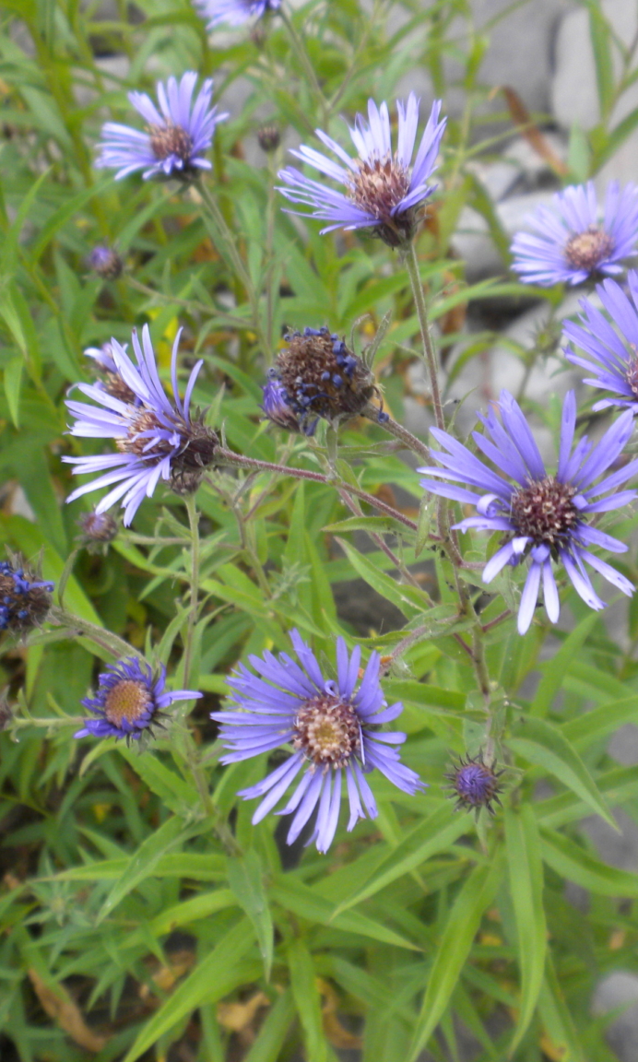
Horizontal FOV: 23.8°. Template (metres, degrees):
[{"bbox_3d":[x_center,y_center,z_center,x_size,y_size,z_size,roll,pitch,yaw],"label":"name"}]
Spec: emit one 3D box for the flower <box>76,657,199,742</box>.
[{"bbox_3d":[-0.044,0.041,0.365,0.028,0.013,0.019,24,91,24],"label":"flower"}]

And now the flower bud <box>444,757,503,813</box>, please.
[{"bbox_3d":[0.033,0.054,0.325,0.012,0.011,0.012,8,74,8],"label":"flower bud"}]

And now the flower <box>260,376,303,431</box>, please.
[{"bbox_3d":[-0.008,-0.027,0.330,0.010,0.012,0.010,-25,23,22],"label":"flower"}]

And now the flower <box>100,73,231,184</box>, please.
[{"bbox_3d":[-0.044,-0.115,0.430,0.034,0.022,0.030,-12,44,14],"label":"flower"}]

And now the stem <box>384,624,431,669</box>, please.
[{"bbox_3d":[0.021,0.028,0.365,0.003,0.003,0.016,38,66,25],"label":"stem"}]

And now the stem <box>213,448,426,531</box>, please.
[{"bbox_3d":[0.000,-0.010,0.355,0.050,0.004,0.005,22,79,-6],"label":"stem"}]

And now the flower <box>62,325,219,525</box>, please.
[{"bbox_3d":[-0.036,-0.022,0.310,0.025,0.038,0.036,13,37,-25],"label":"flower"}]

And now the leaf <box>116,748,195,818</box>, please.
[{"bbox_3d":[-0.042,0.065,0.390,0.025,0.004,0.007,42,60,-15],"label":"leaf"}]

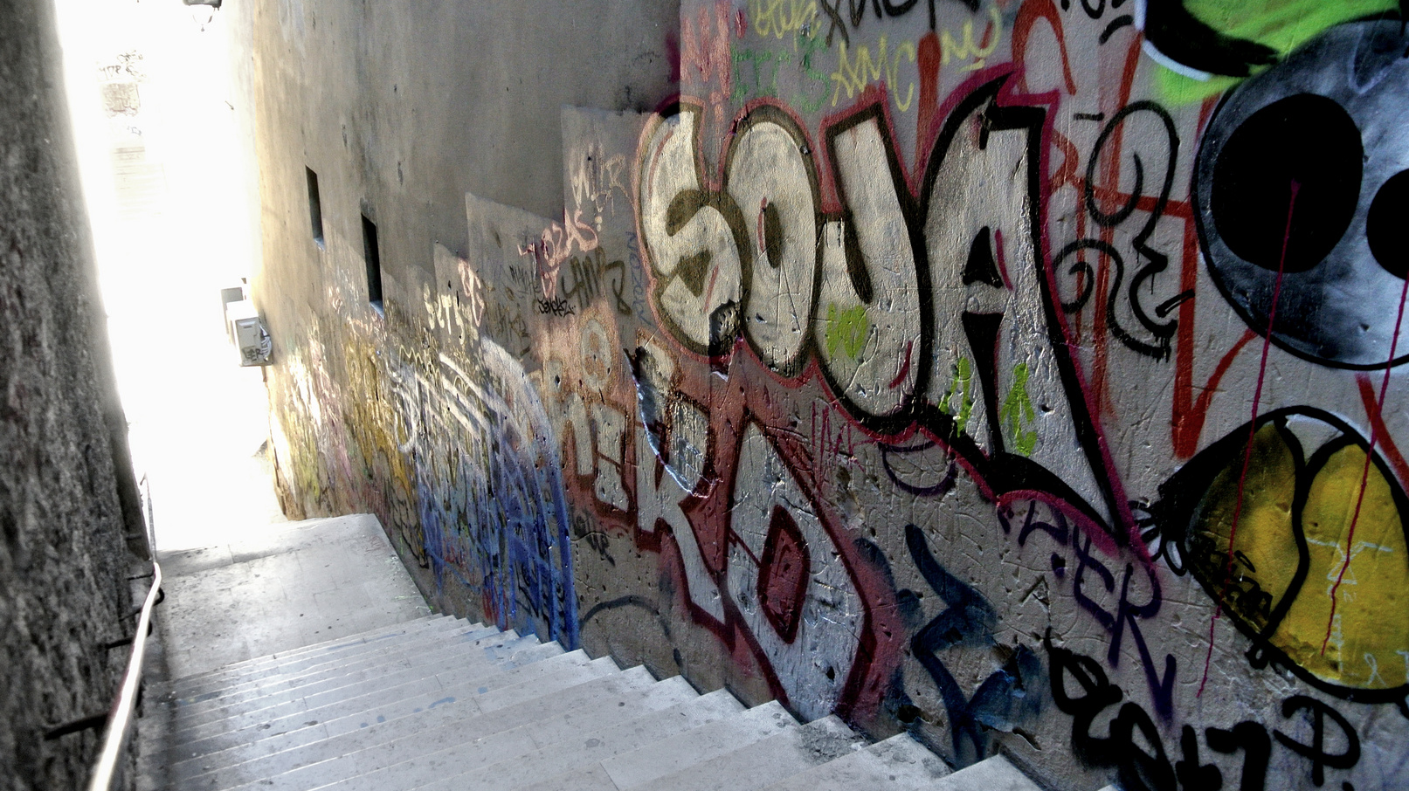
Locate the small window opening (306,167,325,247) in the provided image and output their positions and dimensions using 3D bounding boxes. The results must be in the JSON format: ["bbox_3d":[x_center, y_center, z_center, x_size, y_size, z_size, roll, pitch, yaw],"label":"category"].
[{"bbox_3d":[-3.888,-1.930,10.855,0.200,0.761,0.610,-10,23,-28],"label":"small window opening"}]

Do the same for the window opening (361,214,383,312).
[{"bbox_3d":[-2.657,-1.088,8.808,0.200,0.768,0.515,-10,23,-28],"label":"window opening"}]

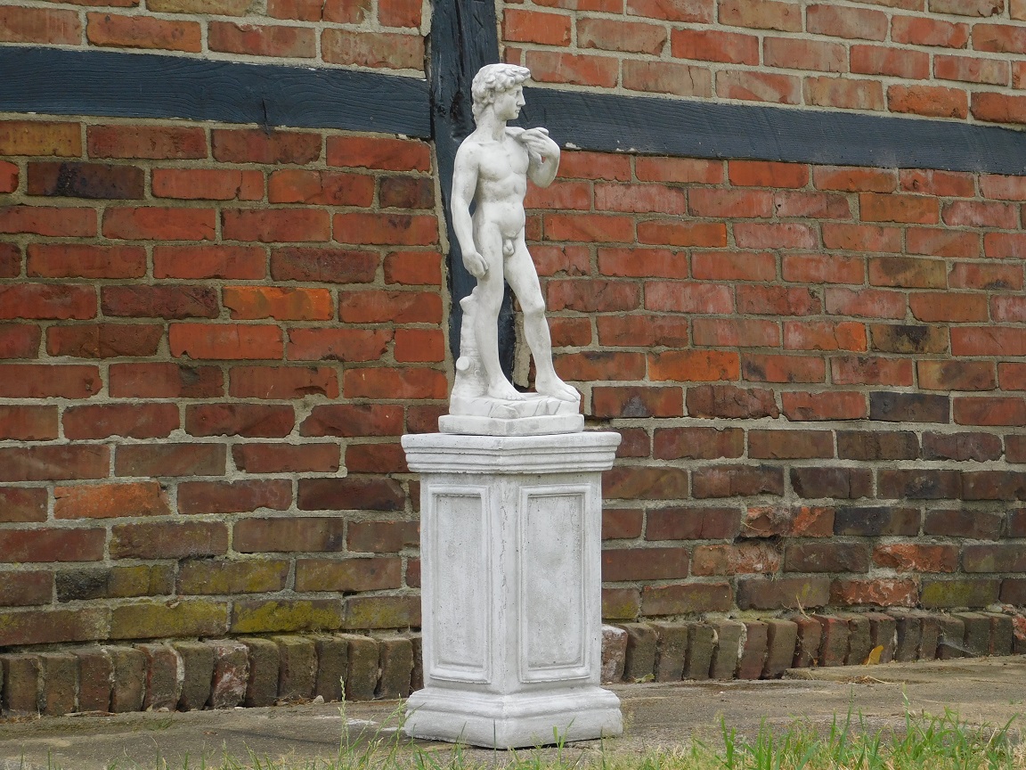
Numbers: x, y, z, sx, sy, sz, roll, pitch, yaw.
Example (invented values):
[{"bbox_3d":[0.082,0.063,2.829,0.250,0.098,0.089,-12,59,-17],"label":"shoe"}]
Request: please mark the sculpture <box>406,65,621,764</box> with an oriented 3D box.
[{"bbox_3d":[-0.001,0.026,7.050,0.280,1.195,0.280,0,0,-41],"label":"sculpture"}]

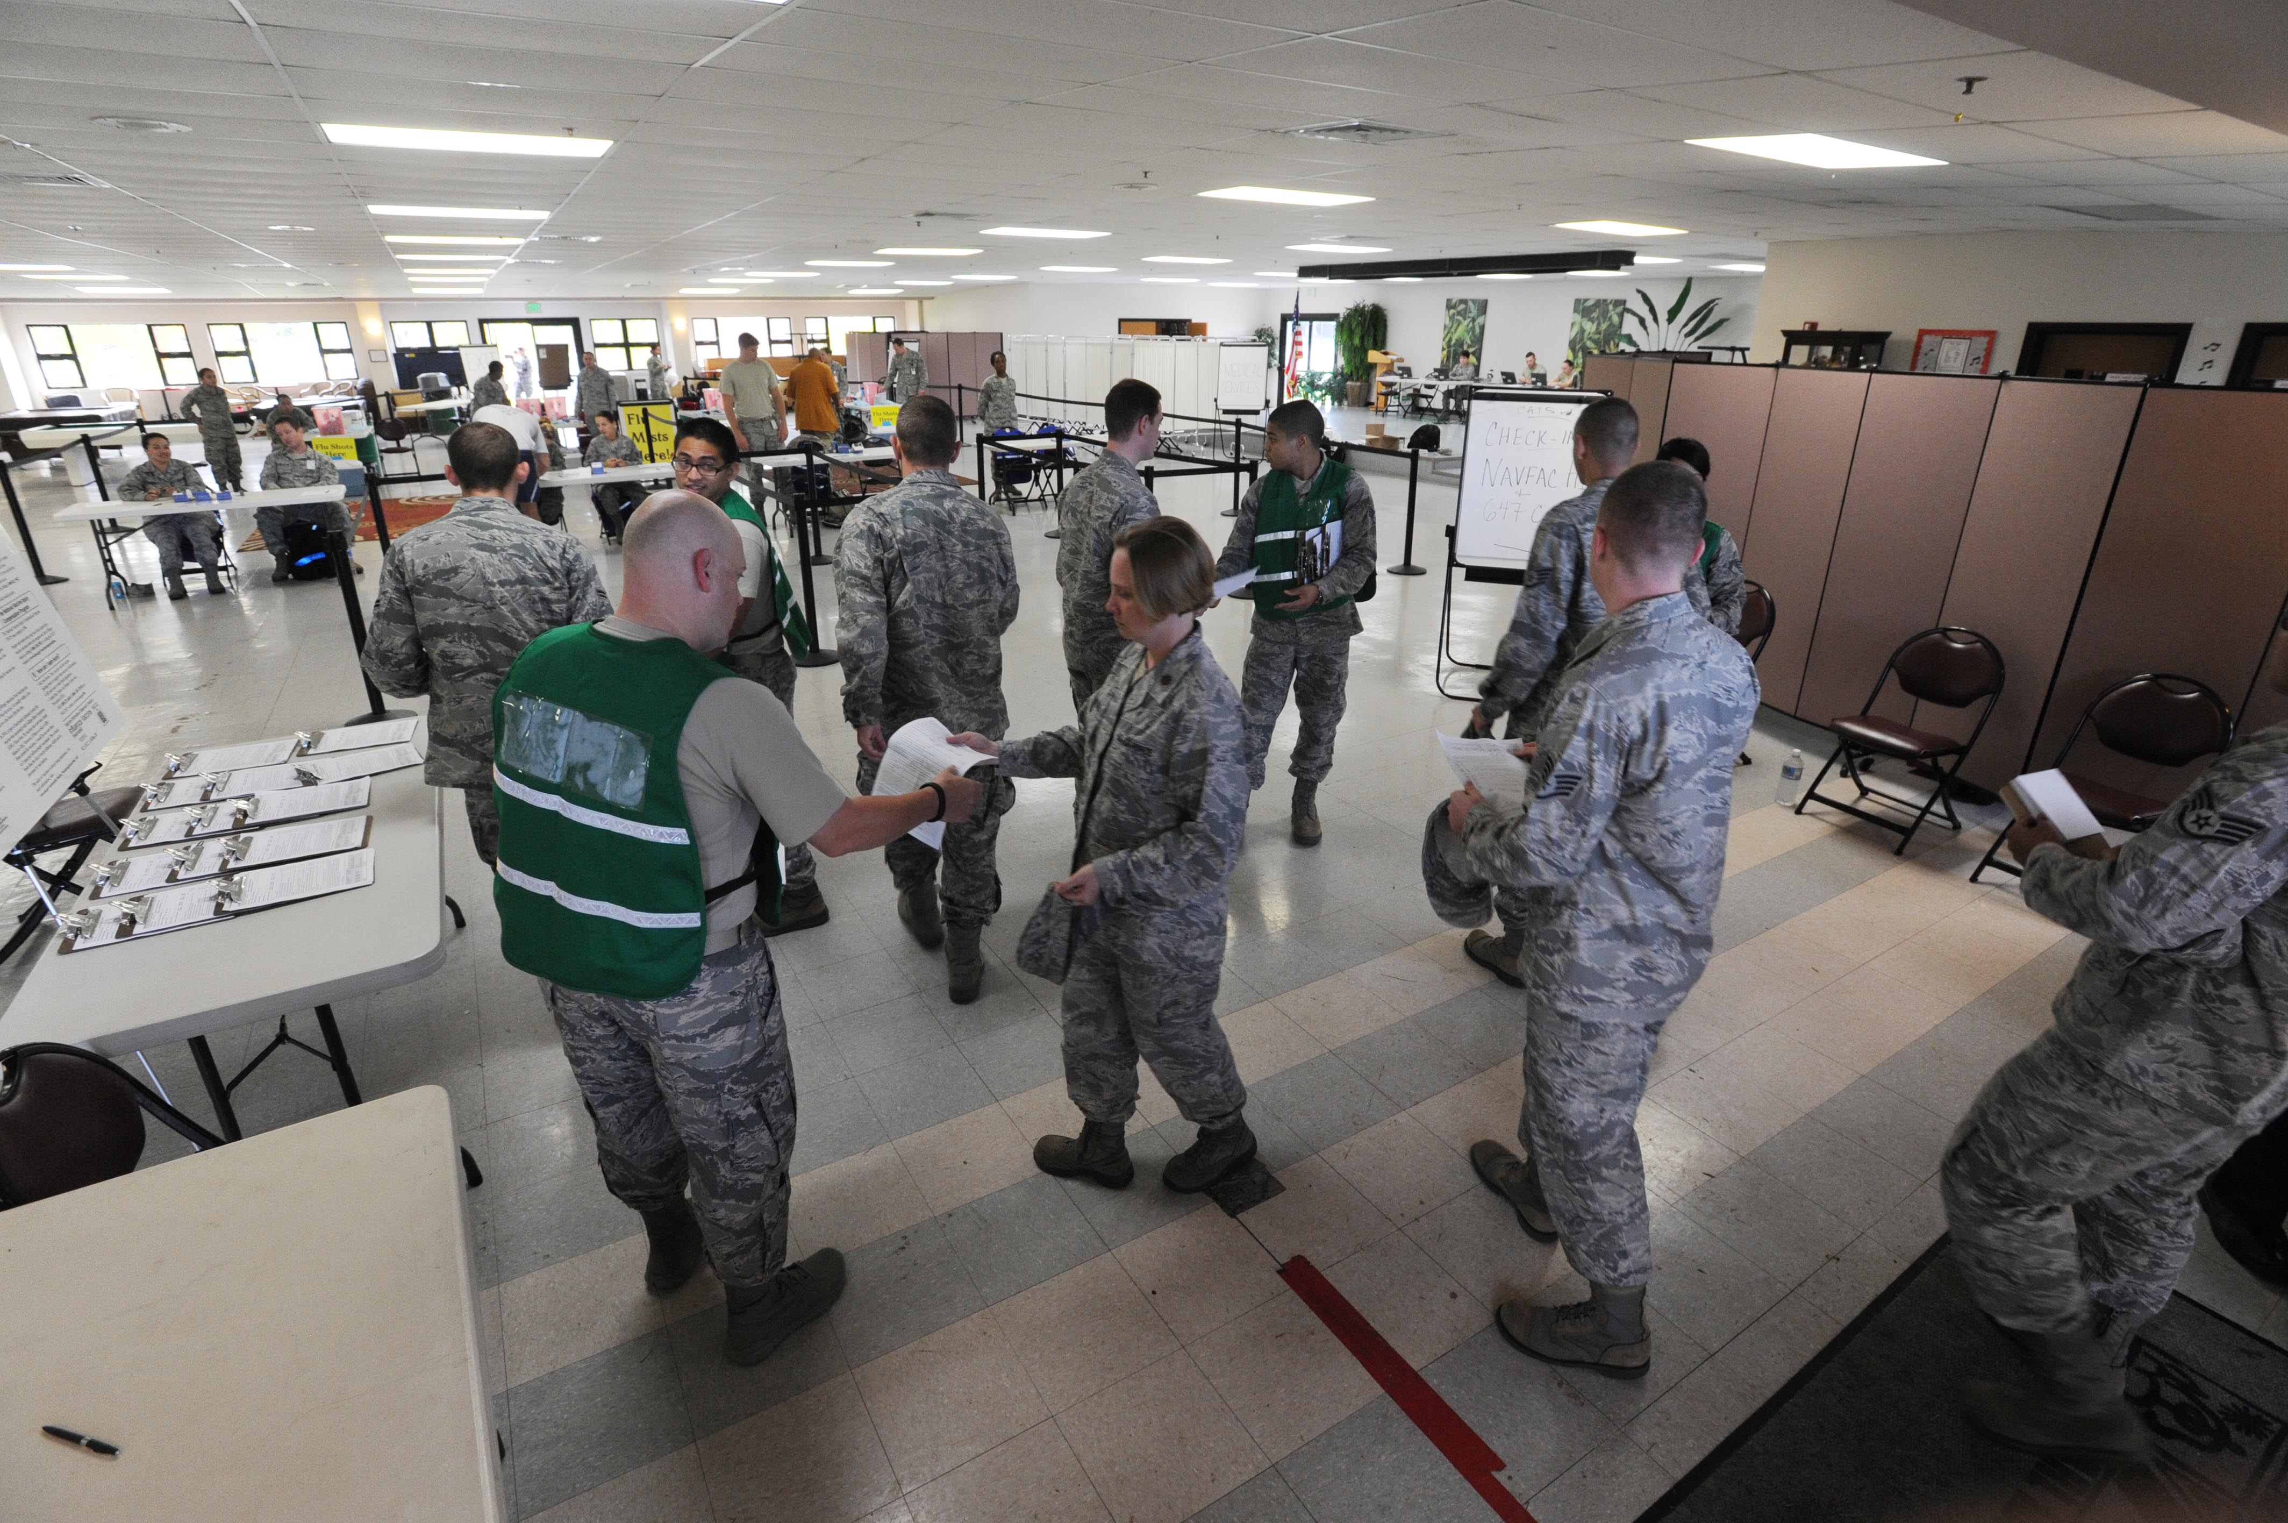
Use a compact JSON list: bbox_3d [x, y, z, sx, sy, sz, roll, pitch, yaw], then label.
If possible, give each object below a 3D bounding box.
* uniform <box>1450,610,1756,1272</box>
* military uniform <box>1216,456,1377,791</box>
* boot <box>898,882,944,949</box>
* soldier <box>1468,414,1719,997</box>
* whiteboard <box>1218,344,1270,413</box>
[{"bbox_3d":[0.871,0.363,2.135,0.520,1.420,0.480,-8,24,-20],"label":"uniform"},{"bbox_3d":[0.602,-0.514,4.247,0.570,1.350,0.430,7,23,16],"label":"military uniform"},{"bbox_3d":[-0.805,0.487,3.804,0.110,0.210,0.290,-11,24,-26],"label":"boot"},{"bbox_3d":[1.254,-0.165,3.278,0.540,1.800,0.470,-8,23,-18],"label":"soldier"},{"bbox_3d":[1.511,-5.772,16.300,0.740,0.960,0.050,5,23,12],"label":"whiteboard"}]

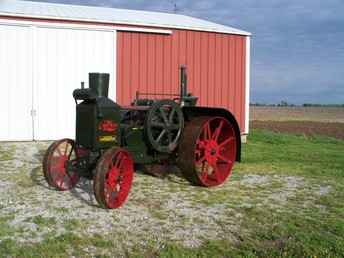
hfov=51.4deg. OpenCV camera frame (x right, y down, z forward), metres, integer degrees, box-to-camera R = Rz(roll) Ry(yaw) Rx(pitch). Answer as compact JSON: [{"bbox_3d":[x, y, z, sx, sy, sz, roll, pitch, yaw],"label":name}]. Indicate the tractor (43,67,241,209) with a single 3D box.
[{"bbox_3d":[-0.483,-0.086,6.724,1.970,2.320,3.470,4,5,45],"label":"tractor"}]

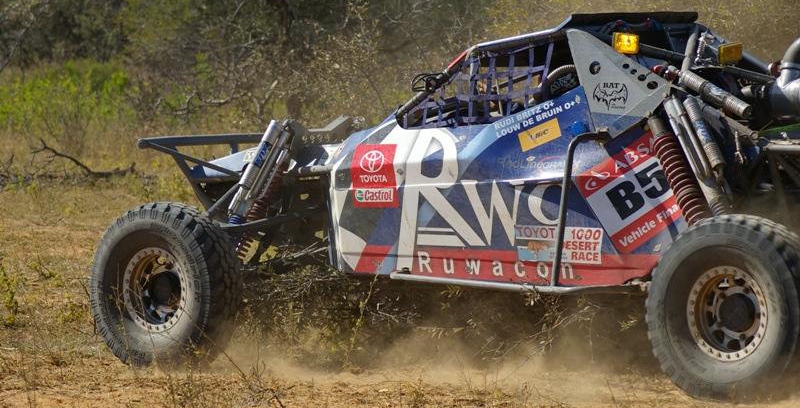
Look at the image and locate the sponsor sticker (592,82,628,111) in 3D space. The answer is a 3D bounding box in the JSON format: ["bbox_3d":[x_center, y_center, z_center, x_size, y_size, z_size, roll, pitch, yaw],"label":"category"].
[{"bbox_3d":[0.959,-0.490,18.209,0.195,0.125,0.008,1,-7,38],"label":"sponsor sticker"}]

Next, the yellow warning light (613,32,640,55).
[{"bbox_3d":[1.036,-0.734,18.265,0.060,0.090,0.145,1,3,38],"label":"yellow warning light"}]

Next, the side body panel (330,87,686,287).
[{"bbox_3d":[0.486,-0.091,18.622,1.920,0.890,0.280,1,3,38],"label":"side body panel"}]

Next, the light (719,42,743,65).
[{"bbox_3d":[1.565,-0.713,18.931,0.060,0.090,0.145,1,3,38],"label":"light"}]

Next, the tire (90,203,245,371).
[{"bbox_3d":[-1.124,0.400,19.270,0.790,0.790,0.260,2,3,39],"label":"tire"}]

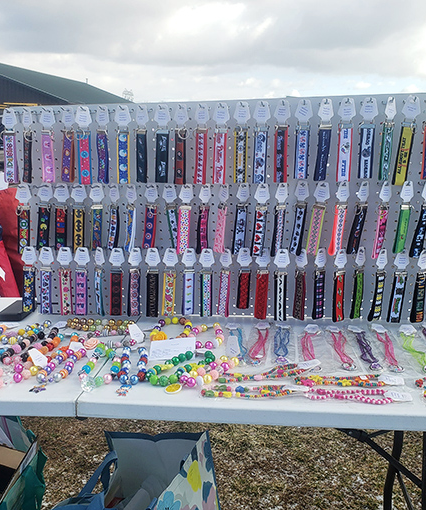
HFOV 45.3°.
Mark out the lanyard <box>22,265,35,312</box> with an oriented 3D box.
[{"bbox_3d":[-0.540,0.101,1.499,0.033,0.146,0.011,3,15,-12],"label":"lanyard"}]

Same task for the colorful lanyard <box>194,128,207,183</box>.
[{"bbox_3d":[-0.032,-0.256,1.329,0.034,0.142,0.014,4,14,7],"label":"colorful lanyard"}]

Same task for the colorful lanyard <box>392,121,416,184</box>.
[{"bbox_3d":[0.473,-0.249,1.260,0.034,0.150,0.014,6,14,9],"label":"colorful lanyard"}]

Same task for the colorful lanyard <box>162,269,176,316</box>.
[{"bbox_3d":[-0.124,0.109,1.453,0.034,0.141,0.014,5,14,7],"label":"colorful lanyard"}]

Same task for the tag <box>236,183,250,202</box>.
[{"bbox_3d":[0.077,-0.160,1.315,0.040,0.052,0.004,6,16,27],"label":"tag"}]

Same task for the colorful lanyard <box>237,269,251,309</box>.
[{"bbox_3d":[0.087,0.096,1.427,0.034,0.118,0.012,1,13,7],"label":"colorful lanyard"}]

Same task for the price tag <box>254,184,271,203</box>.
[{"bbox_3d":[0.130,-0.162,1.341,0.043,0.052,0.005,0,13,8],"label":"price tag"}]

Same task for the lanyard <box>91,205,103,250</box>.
[{"bbox_3d":[-0.323,-0.074,1.423,0.033,0.129,0.014,3,13,-7],"label":"lanyard"}]

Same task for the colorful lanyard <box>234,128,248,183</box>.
[{"bbox_3d":[0.070,-0.250,1.286,0.033,0.136,0.014,1,15,6],"label":"colorful lanyard"}]

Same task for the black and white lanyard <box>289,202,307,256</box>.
[{"bbox_3d":[0.224,-0.066,1.341,0.032,0.140,0.012,13,16,27],"label":"black and white lanyard"}]

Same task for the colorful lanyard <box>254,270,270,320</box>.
[{"bbox_3d":[0.137,0.112,1.427,0.034,0.143,0.014,2,13,4],"label":"colorful lanyard"}]

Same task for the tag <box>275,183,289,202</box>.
[{"bbox_3d":[0.181,-0.162,1.336,0.043,0.052,0.003,-5,14,-20],"label":"tag"}]

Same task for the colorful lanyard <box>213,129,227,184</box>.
[{"bbox_3d":[0.019,-0.253,1.321,0.034,0.141,0.012,3,15,3],"label":"colorful lanyard"}]

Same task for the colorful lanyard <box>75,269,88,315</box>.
[{"bbox_3d":[-0.384,0.109,1.493,0.033,0.139,0.014,3,13,-3],"label":"colorful lanyard"}]

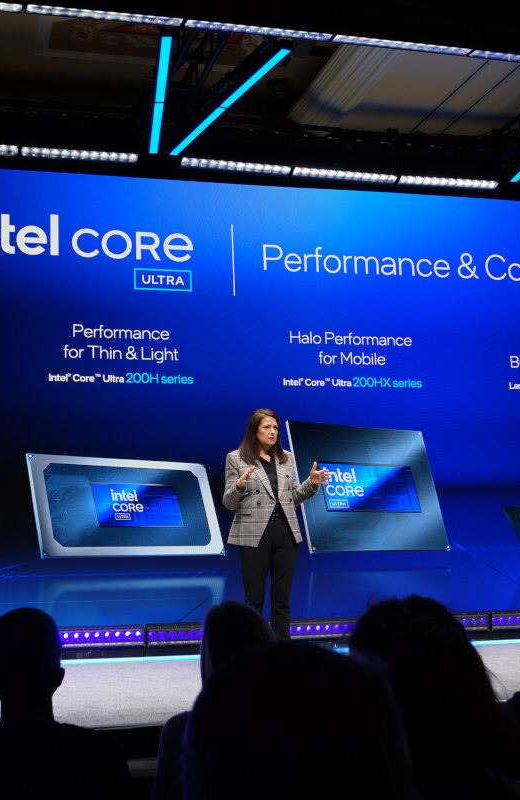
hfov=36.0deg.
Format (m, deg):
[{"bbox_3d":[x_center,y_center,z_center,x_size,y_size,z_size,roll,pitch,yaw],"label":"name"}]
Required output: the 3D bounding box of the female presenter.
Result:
[{"bbox_3d":[0.095,0.880,4.820,0.580,1.680,0.460,4,-10,-30],"label":"female presenter"}]

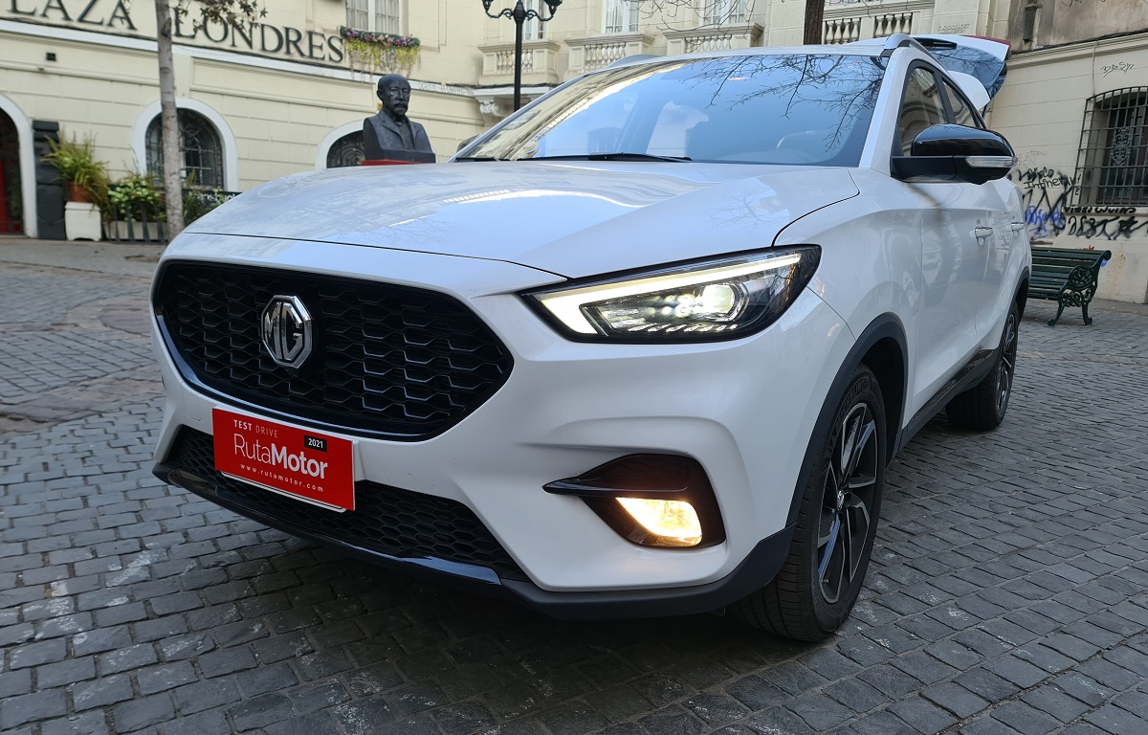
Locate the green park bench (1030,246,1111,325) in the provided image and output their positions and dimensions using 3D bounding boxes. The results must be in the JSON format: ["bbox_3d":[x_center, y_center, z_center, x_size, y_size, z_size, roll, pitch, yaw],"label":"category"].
[{"bbox_3d":[5.292,-1.027,9.855,0.800,0.830,1.600,-2,12,-23],"label":"green park bench"}]

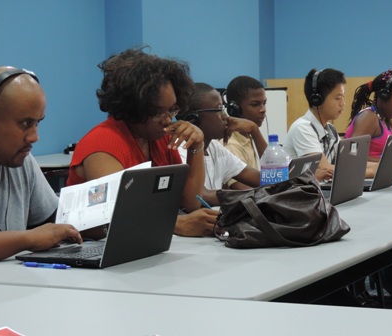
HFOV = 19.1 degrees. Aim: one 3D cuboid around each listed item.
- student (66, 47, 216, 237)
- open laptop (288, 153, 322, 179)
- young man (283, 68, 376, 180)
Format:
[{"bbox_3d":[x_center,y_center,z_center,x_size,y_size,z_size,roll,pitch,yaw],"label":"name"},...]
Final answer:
[{"bbox_3d":[-0.119,0.281,3.444,0.670,1.265,0.480,1,4,32],"label":"student"},{"bbox_3d":[0.213,0.056,3.757,0.308,0.207,0.322,1,4,25],"label":"open laptop"},{"bbox_3d":[0.583,0.195,4.921,0.660,1.235,0.450,1,4,28],"label":"young man"}]

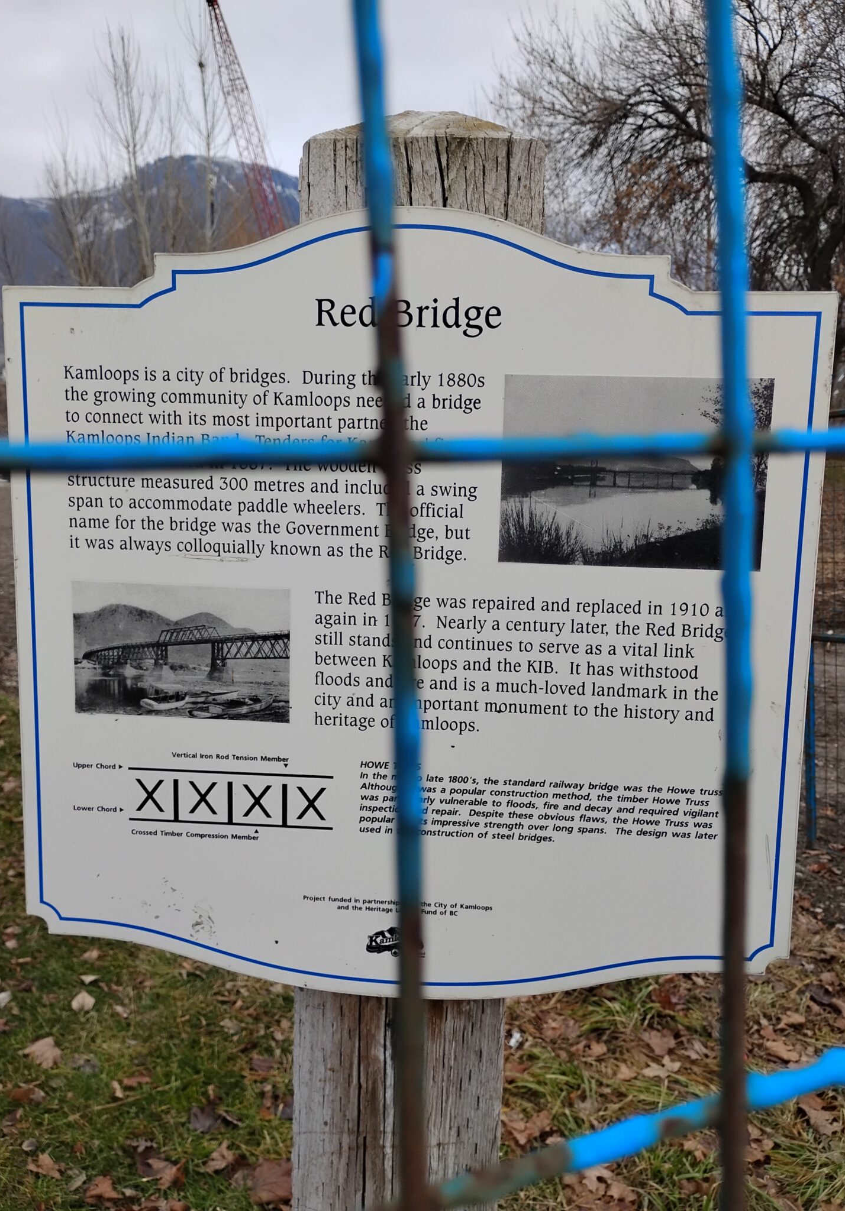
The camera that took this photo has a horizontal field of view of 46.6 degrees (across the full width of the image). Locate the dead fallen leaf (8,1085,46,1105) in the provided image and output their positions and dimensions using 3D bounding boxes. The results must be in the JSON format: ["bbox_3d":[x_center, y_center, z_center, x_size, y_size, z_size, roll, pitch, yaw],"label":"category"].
[{"bbox_3d":[-0.984,1.219,2.442,0.086,0.025,0.047,-4,9,-24],"label":"dead fallen leaf"}]

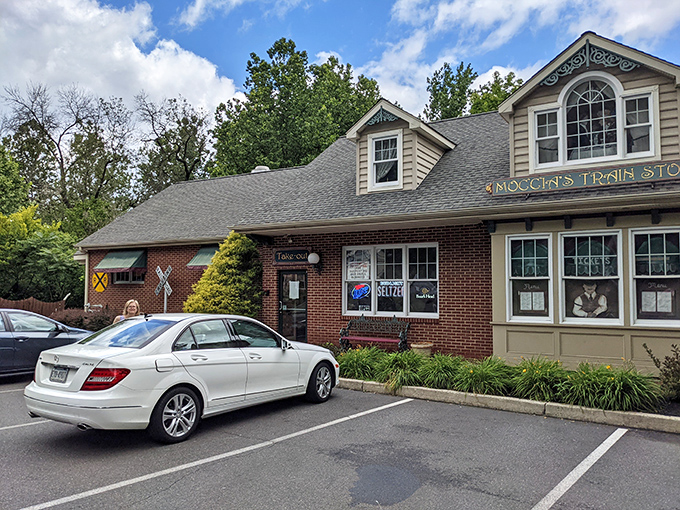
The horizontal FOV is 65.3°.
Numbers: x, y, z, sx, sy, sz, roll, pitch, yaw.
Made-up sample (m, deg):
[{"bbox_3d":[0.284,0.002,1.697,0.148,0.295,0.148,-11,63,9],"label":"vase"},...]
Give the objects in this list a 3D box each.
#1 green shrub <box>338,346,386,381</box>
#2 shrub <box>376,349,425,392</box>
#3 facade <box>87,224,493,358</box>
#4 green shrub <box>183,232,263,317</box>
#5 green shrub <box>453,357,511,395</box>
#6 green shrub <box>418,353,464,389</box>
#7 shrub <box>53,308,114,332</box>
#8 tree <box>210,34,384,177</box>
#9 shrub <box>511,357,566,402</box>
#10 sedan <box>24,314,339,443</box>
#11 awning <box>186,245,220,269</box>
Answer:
[{"bbox_3d":[0.421,2.049,9.986,0.915,0.598,0.800,-2,-5,32],"label":"green shrub"},{"bbox_3d":[1.056,2.022,9.442,0.874,0.586,0.850,1,-4,0],"label":"shrub"},{"bbox_3d":[-2.925,1.062,15.089,14.600,3.020,0.450,-2,-4,32],"label":"facade"},{"bbox_3d":[-2.979,0.950,13.387,2.150,3.060,2.150,-2,-4,32],"label":"green shrub"},{"bbox_3d":[2.356,2.000,8.807,0.951,0.565,0.850,-2,-5,32],"label":"green shrub"},{"bbox_3d":[1.759,2.013,9.215,0.772,0.585,0.750,1,-4,0],"label":"green shrub"},{"bbox_3d":[-8.458,2.197,17.343,2.200,1.090,1.700,-2,-4,32],"label":"shrub"},{"bbox_3d":[-2.470,-4.047,28.717,9.200,15.577,8.800,-2,-5,32],"label":"tree"},{"bbox_3d":[3.043,1.856,8.063,0.850,0.540,0.800,-2,-4,32],"label":"shrub"},{"bbox_3d":[-1.823,1.536,7.659,1.780,1.447,4.600,-2,-5,35],"label":"sedan"},{"bbox_3d":[-3.514,0.062,15.334,1.980,0.700,0.540,-2,-4,32],"label":"awning"}]

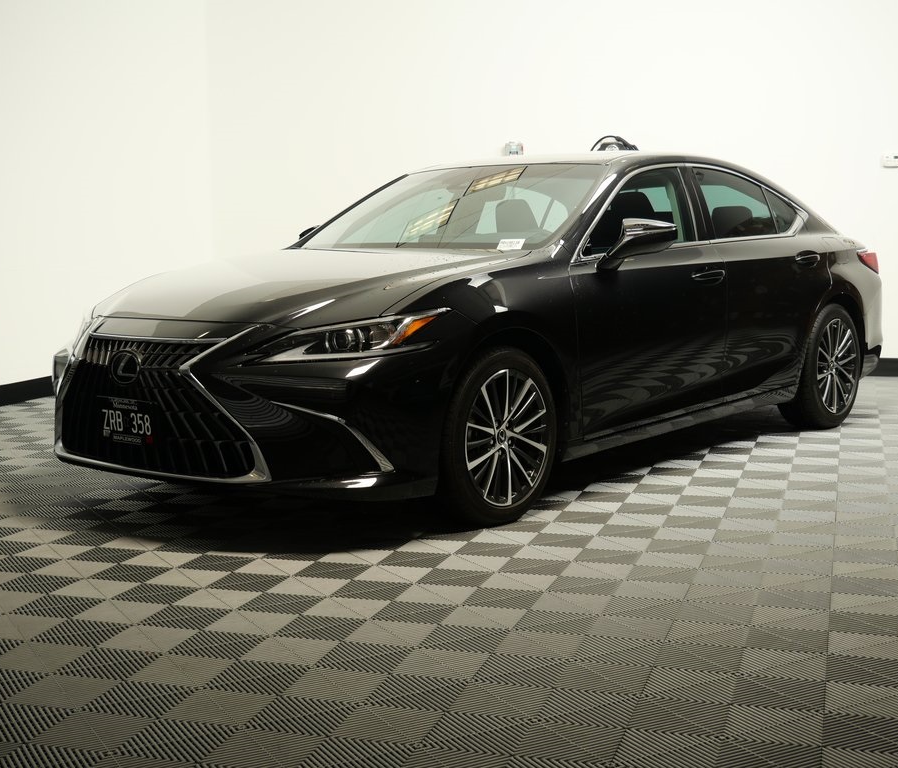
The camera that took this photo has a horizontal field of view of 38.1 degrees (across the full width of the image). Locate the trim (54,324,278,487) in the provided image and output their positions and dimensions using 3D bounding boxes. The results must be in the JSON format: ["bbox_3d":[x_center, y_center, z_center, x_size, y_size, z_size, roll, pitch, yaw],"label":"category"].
[{"bbox_3d":[-1.031,0.032,4.569,1.180,0.530,0.240,5,9,39],"label":"trim"}]

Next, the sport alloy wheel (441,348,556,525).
[{"bbox_3d":[0.139,0.184,4.742,0.230,0.662,0.665,5,9,39],"label":"sport alloy wheel"}]

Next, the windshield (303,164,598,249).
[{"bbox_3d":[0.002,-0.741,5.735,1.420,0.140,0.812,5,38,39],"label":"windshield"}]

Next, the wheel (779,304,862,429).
[{"bbox_3d":[1.974,-0.101,6.930,0.230,0.662,0.665,5,9,39],"label":"wheel"}]

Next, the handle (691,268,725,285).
[{"bbox_3d":[1.131,-0.471,5.674,0.060,0.058,0.250,5,9,39],"label":"handle"}]

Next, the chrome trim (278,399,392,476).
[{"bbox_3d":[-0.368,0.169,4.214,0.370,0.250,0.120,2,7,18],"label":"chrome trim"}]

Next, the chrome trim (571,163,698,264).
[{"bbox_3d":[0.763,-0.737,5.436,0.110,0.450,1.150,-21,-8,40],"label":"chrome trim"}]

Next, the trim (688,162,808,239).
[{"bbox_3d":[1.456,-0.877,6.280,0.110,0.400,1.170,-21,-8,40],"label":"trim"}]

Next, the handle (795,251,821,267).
[{"bbox_3d":[1.776,-0.619,6.439,0.060,0.058,0.250,5,9,39],"label":"handle"}]

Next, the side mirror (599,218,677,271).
[{"bbox_3d":[0.731,-0.543,5.088,0.220,0.185,0.250,5,9,39],"label":"side mirror"}]

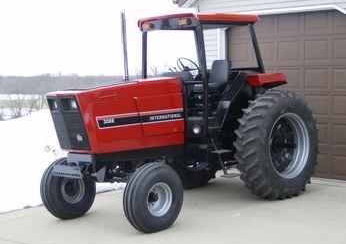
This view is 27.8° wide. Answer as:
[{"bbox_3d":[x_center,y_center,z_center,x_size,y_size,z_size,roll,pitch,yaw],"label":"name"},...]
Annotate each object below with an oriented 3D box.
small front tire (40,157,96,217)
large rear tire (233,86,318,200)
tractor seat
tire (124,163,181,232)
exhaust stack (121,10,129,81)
[{"bbox_3d":[-1.547,0.990,10.409,0.275,0.905,0.905,0,5,44],"label":"small front tire"},{"bbox_3d":[1.688,0.373,11.149,0.451,1.730,1.730,1,5,45],"label":"large rear tire"},{"bbox_3d":[0.605,-0.746,11.271,0.480,0.560,0.520,1,5,45],"label":"tractor seat"},{"bbox_3d":[-0.242,1.002,9.123,0.275,0.905,0.905,0,5,44],"label":"tire"},{"bbox_3d":[-0.689,-1.097,10.026,0.070,1.030,0.070,1,5,45],"label":"exhaust stack"}]

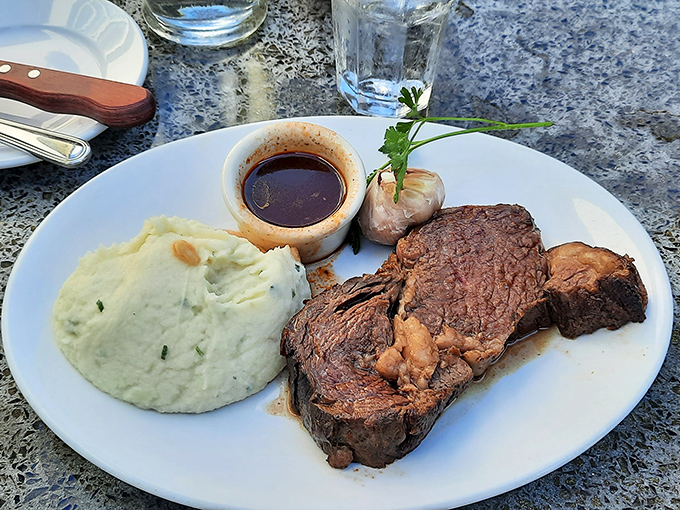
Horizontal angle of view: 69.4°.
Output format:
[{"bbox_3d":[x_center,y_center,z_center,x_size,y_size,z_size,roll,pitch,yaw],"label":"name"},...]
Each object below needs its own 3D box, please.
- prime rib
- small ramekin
[{"bbox_3d":[0.062,0.025,0.243,0.187,0.042,0.090,-22,58,-17],"label":"prime rib"},{"bbox_3d":[-0.025,-0.033,0.278,0.077,0.041,0.077,3,59,0],"label":"small ramekin"}]

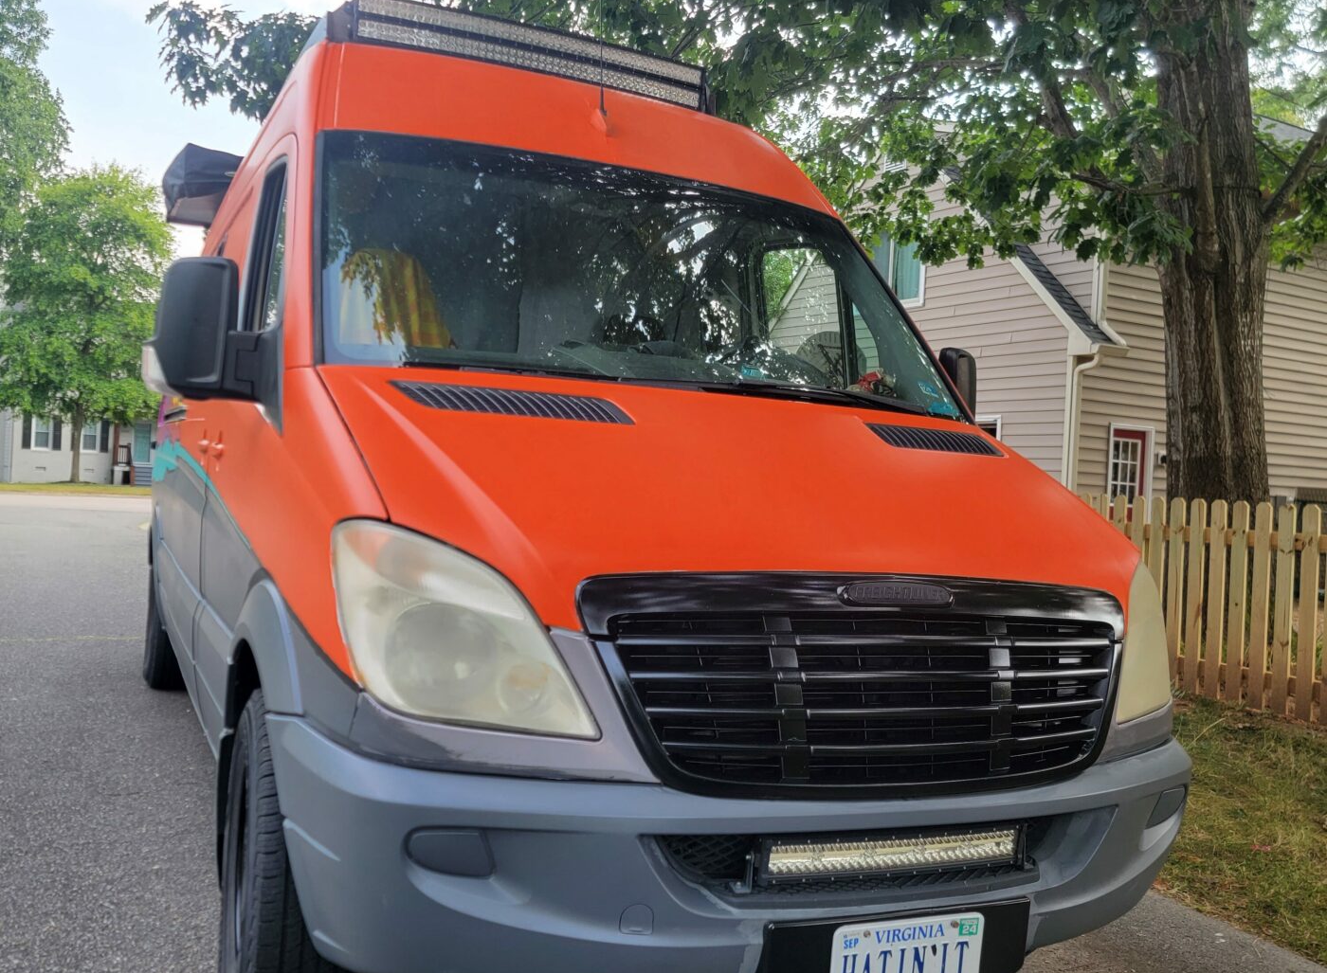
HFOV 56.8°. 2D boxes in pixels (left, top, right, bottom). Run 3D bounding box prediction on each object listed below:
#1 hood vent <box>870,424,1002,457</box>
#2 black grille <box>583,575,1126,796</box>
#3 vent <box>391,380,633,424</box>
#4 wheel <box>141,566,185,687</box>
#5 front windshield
[{"bbox_3d":[0.656,-0.106,2.892,0.478,0.040,0.160,3,22,-38],"label":"hood vent"},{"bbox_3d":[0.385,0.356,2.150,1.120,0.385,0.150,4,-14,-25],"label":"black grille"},{"bbox_3d":[-0.302,-0.169,2.450,0.478,0.040,0.160,4,21,-11],"label":"vent"},{"bbox_3d":[-2.620,0.708,6.548,0.250,0.750,0.750,4,0,-25],"label":"wheel"},{"bbox_3d":[-0.027,-0.548,3.171,1.720,1.000,0.150,4,-45,-25],"label":"front windshield"}]

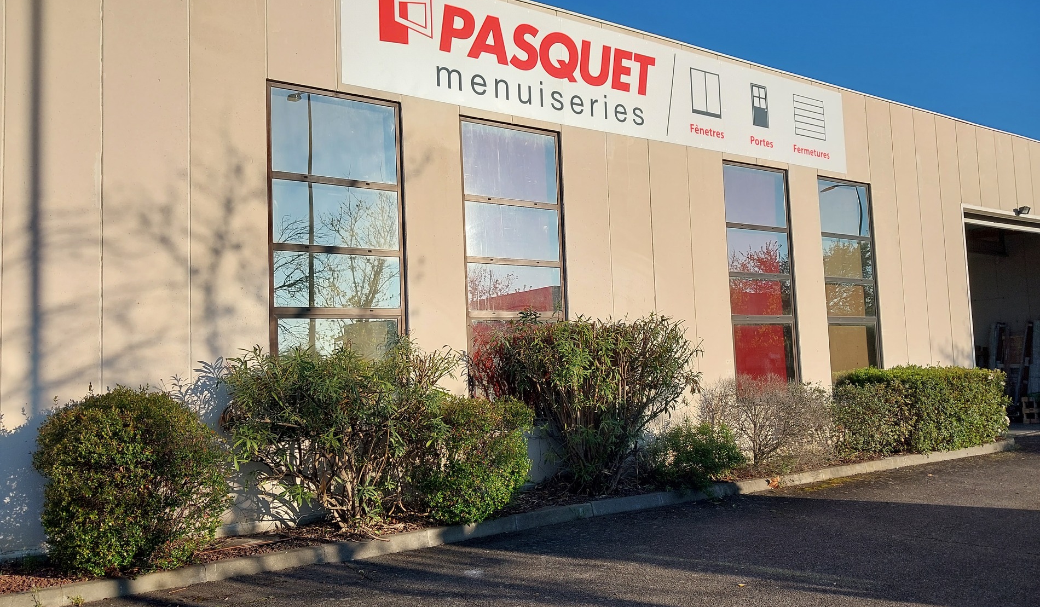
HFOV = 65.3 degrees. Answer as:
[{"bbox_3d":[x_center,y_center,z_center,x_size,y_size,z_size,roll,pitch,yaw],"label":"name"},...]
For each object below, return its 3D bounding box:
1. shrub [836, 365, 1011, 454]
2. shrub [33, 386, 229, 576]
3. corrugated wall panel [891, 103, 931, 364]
[{"bbox_3d":[6.613,1.633,13.090,3.700,1.280,1.020,1,-5,-35],"label":"shrub"},{"bbox_3d":[-3.070,1.353,6.465,1.410,1.360,1.100,1,-5,-35],"label":"shrub"},{"bbox_3d":[7.058,-0.989,14.716,0.750,5.270,0.140,1,-6,-34],"label":"corrugated wall panel"}]

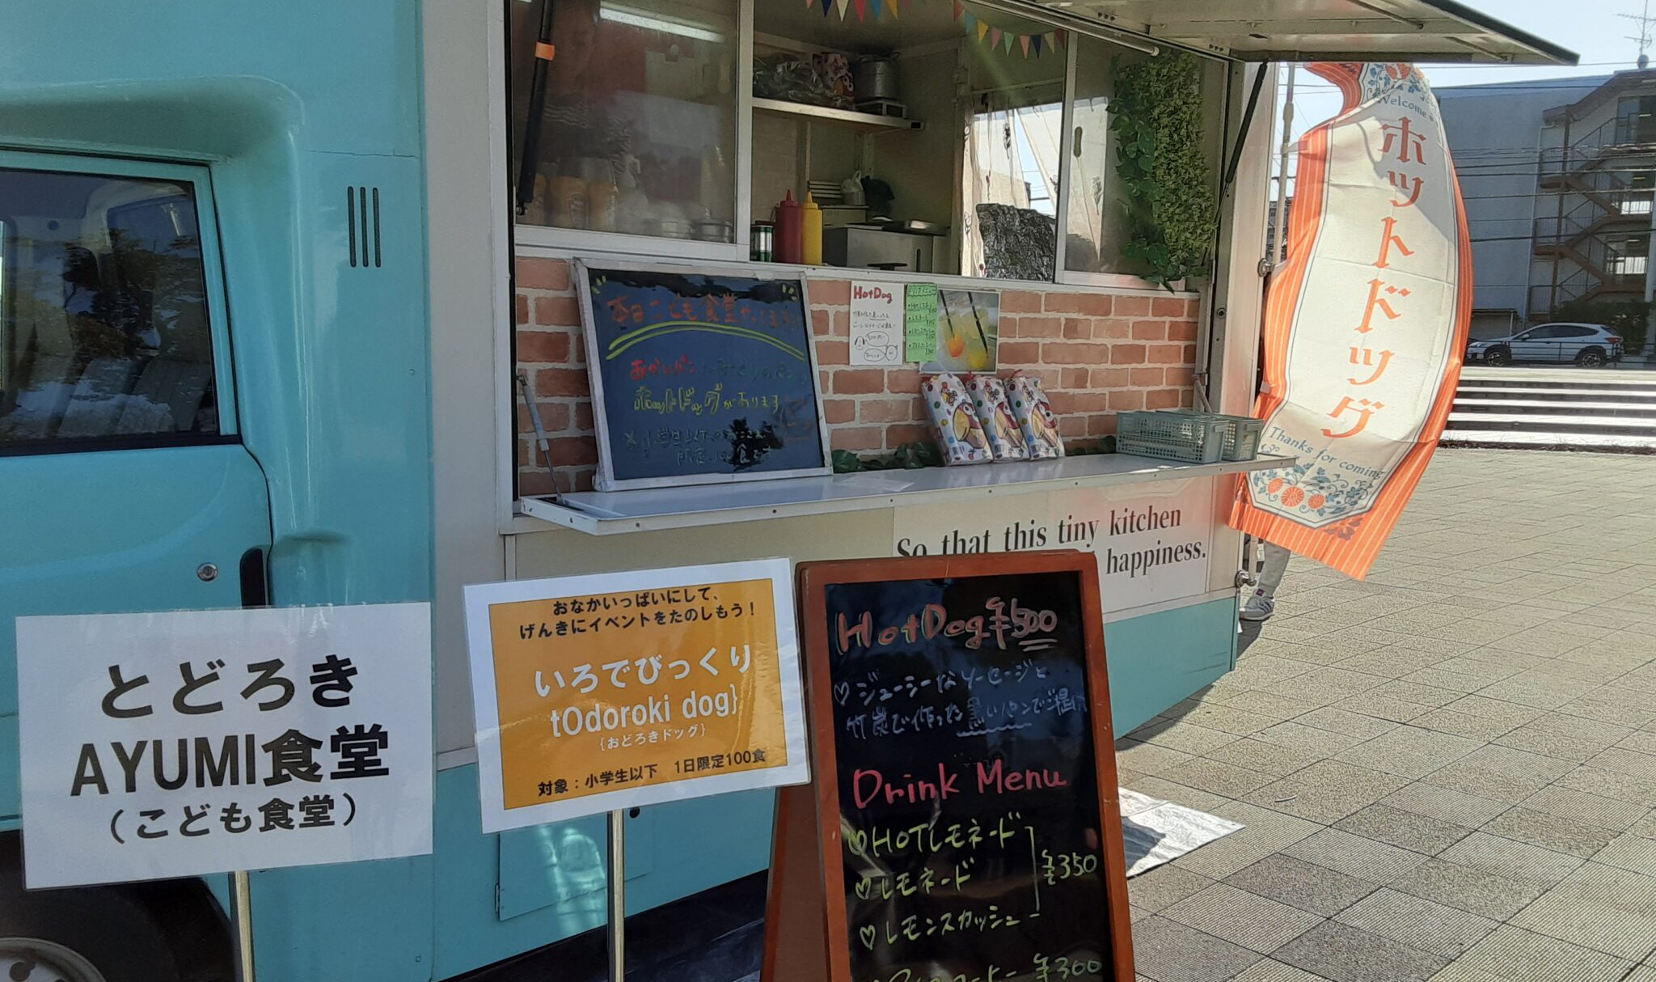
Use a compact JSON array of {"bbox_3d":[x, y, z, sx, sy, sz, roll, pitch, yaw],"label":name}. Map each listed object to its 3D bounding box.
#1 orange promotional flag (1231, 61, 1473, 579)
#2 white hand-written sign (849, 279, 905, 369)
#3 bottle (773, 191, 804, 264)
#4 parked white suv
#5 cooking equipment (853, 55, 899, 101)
[{"bbox_3d":[1.683,-0.601,4.150,0.700,1.740,0.220,4,8,27],"label":"orange promotional flag"},{"bbox_3d":[0.119,-0.406,3.140,0.178,0.198,0.010,-6,9,-42],"label":"white hand-written sign"},{"bbox_3d":[-0.094,-0.636,3.120,0.066,0.184,0.066,0,7,0],"label":"bottle"},{"bbox_3d":[23.305,-4.691,42.000,4.460,1.560,1.800,4,8,29],"label":"parked white suv"},{"bbox_3d":[0.189,-1.604,5.020,0.178,0.178,0.178,0,7,0],"label":"cooking equipment"}]

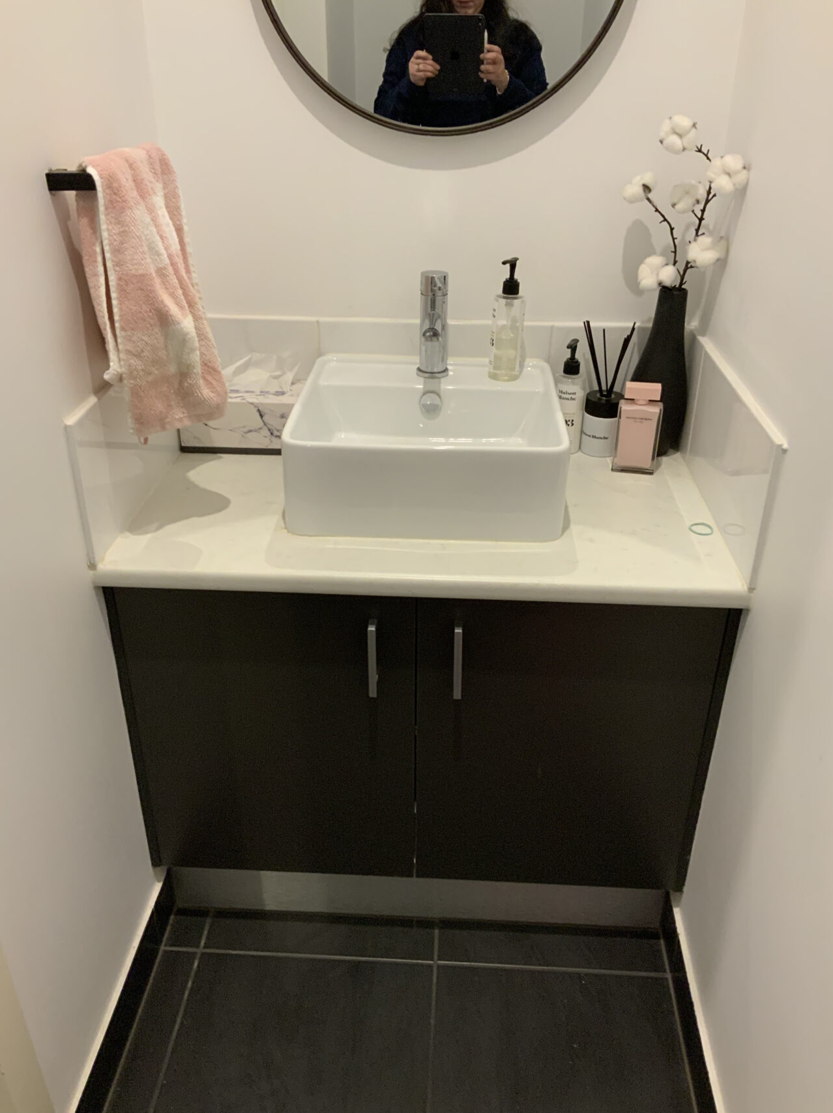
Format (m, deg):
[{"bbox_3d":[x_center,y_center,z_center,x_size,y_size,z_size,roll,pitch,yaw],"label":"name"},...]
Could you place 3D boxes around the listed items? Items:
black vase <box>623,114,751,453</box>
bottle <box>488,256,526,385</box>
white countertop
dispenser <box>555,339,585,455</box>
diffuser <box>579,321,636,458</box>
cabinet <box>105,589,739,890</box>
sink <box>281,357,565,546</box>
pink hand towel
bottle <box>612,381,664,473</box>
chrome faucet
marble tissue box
[{"bbox_3d":[0.388,-0.398,1.459,0.155,0.525,0.155,2,29,2],"label":"black vase"},{"bbox_3d":[0.148,-0.381,1.501,0.052,0.188,0.052,-25,38,-38],"label":"bottle"},{"bbox_3d":[0.015,-0.084,1.458,0.868,0.031,0.535,2,29,2],"label":"white countertop"},{"bbox_3d":[0.258,-0.270,1.574,0.051,0.188,0.053,13,31,21],"label":"dispenser"},{"bbox_3d":[0.314,-0.282,1.560,0.078,0.224,0.072,0,29,0],"label":"diffuser"},{"bbox_3d":[0.013,0.159,1.596,0.856,0.528,0.530,2,29,2],"label":"cabinet"},{"bbox_3d":[0.018,-0.182,1.462,0.402,0.139,0.410,2,29,2],"label":"sink"},{"bbox_3d":[-0.347,-0.364,1.276,0.115,0.360,0.310,2,29,2],"label":"pink hand towel"},{"bbox_3d":[0.358,-0.206,1.510,0.068,0.141,0.034,6,30,10],"label":"bottle"},{"bbox_3d":[0.025,-0.357,1.479,0.053,0.166,0.130,2,29,2],"label":"chrome faucet"},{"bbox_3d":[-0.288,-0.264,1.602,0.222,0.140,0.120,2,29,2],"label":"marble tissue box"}]

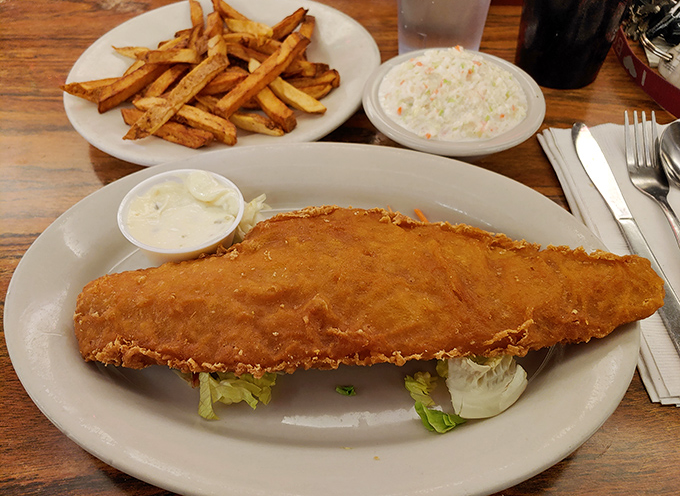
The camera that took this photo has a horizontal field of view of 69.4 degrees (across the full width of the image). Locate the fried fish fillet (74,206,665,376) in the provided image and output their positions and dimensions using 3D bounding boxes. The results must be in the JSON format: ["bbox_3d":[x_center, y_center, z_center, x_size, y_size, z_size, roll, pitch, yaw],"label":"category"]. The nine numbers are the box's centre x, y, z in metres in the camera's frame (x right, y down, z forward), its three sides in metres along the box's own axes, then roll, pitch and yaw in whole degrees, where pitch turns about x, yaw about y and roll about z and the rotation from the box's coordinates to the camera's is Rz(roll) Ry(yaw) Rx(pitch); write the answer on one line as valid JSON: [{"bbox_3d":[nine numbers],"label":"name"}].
[{"bbox_3d":[0.015,0.018,0.256,0.300,0.036,0.093,-2,51,-1],"label":"fried fish fillet"}]

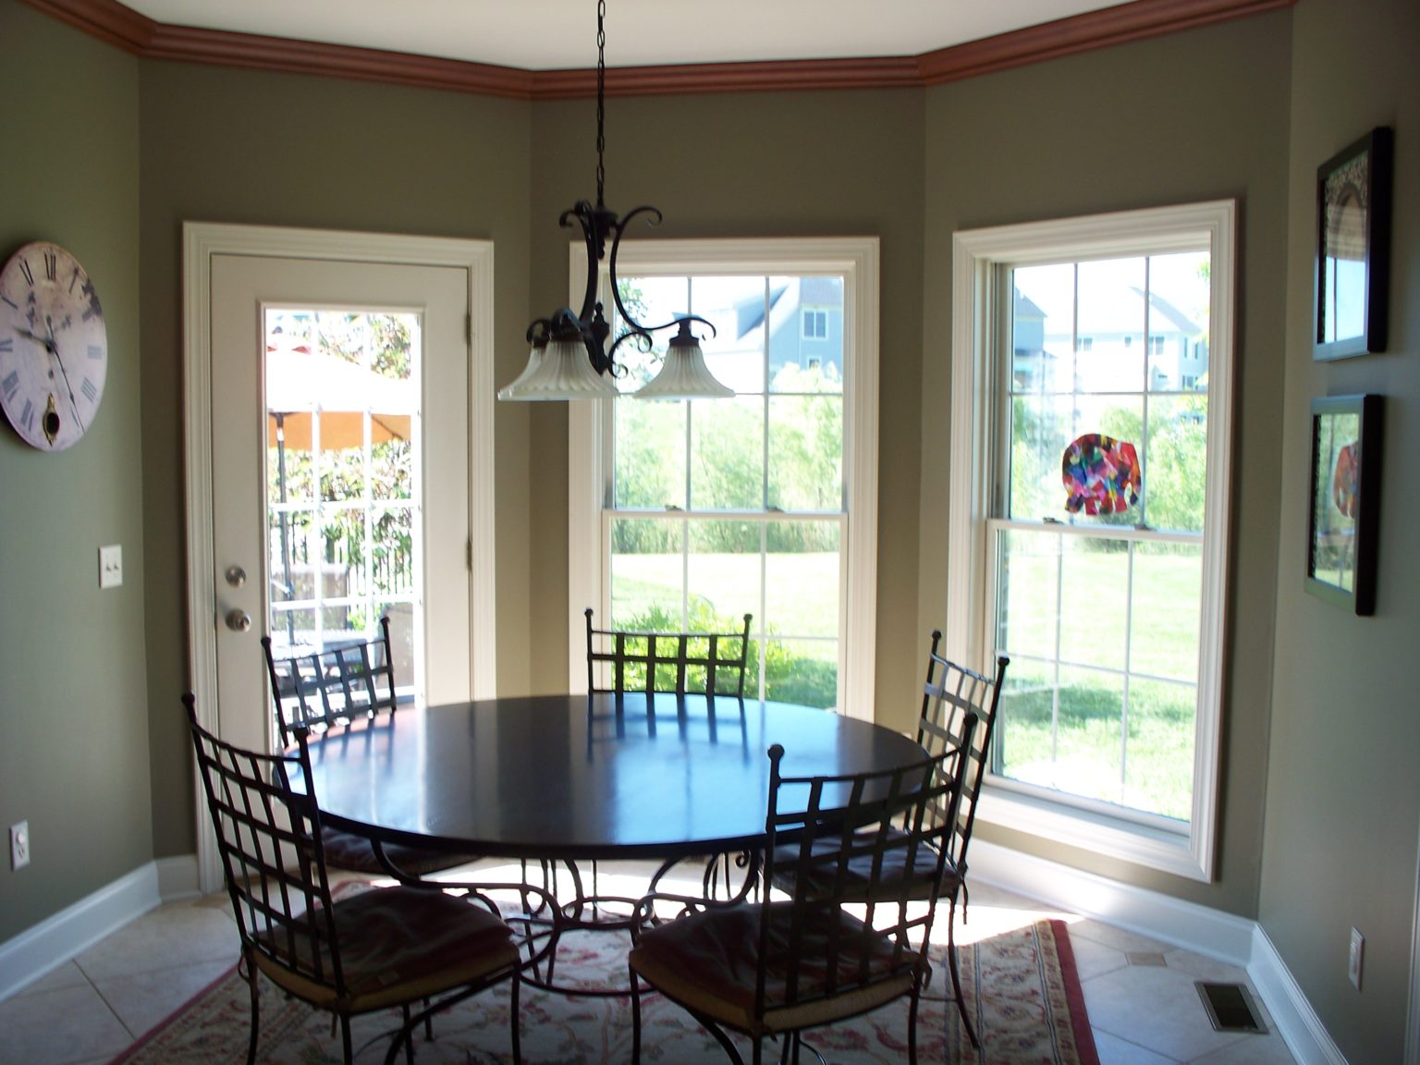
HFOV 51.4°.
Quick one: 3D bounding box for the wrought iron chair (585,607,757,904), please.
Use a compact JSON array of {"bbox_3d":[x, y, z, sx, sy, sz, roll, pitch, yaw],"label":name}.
[{"bbox_3d":[-0.164,0.732,4.090,0.480,0.966,0.540,1,5,10],"label":"wrought iron chair"}]

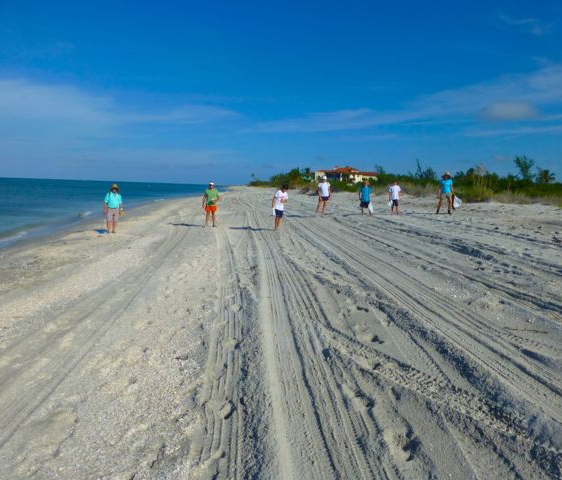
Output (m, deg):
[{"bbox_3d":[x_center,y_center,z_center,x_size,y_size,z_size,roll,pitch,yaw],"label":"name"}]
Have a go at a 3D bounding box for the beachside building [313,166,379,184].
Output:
[{"bbox_3d":[20.543,-19.423,140.431,20.000,7.277,14.000,4,7,15],"label":"beachside building"}]

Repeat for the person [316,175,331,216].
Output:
[{"bbox_3d":[1.777,-1.783,18.122,0.580,1.680,0.380,2,7,3],"label":"person"}]

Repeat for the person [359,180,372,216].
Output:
[{"bbox_3d":[3.634,-1.772,19.080,0.500,1.500,0.350,3,7,5],"label":"person"}]

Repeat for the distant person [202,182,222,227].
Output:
[{"bbox_3d":[-2.676,-1.371,17.083,0.620,1.760,0.400,0,7,-16],"label":"distant person"}]

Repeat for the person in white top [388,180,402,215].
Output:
[{"bbox_3d":[4.908,-1.819,19.104,0.480,1.480,0.340,3,7,7],"label":"person in white top"}]

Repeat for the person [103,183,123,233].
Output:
[{"bbox_3d":[-6.102,-1.146,16.213,0.660,1.800,0.420,0,7,-15],"label":"person"}]

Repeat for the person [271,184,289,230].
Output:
[{"bbox_3d":[-0.018,-1.134,15.608,0.520,1.620,0.420,-2,8,-30],"label":"person"}]

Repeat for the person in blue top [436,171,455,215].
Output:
[{"bbox_3d":[6.581,-1.866,17.751,0.680,1.700,0.400,3,7,10],"label":"person in blue top"}]

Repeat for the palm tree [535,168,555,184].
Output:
[{"bbox_3d":[36.889,-7.940,62.245,2.800,4.134,2.800,2,7,0],"label":"palm tree"}]

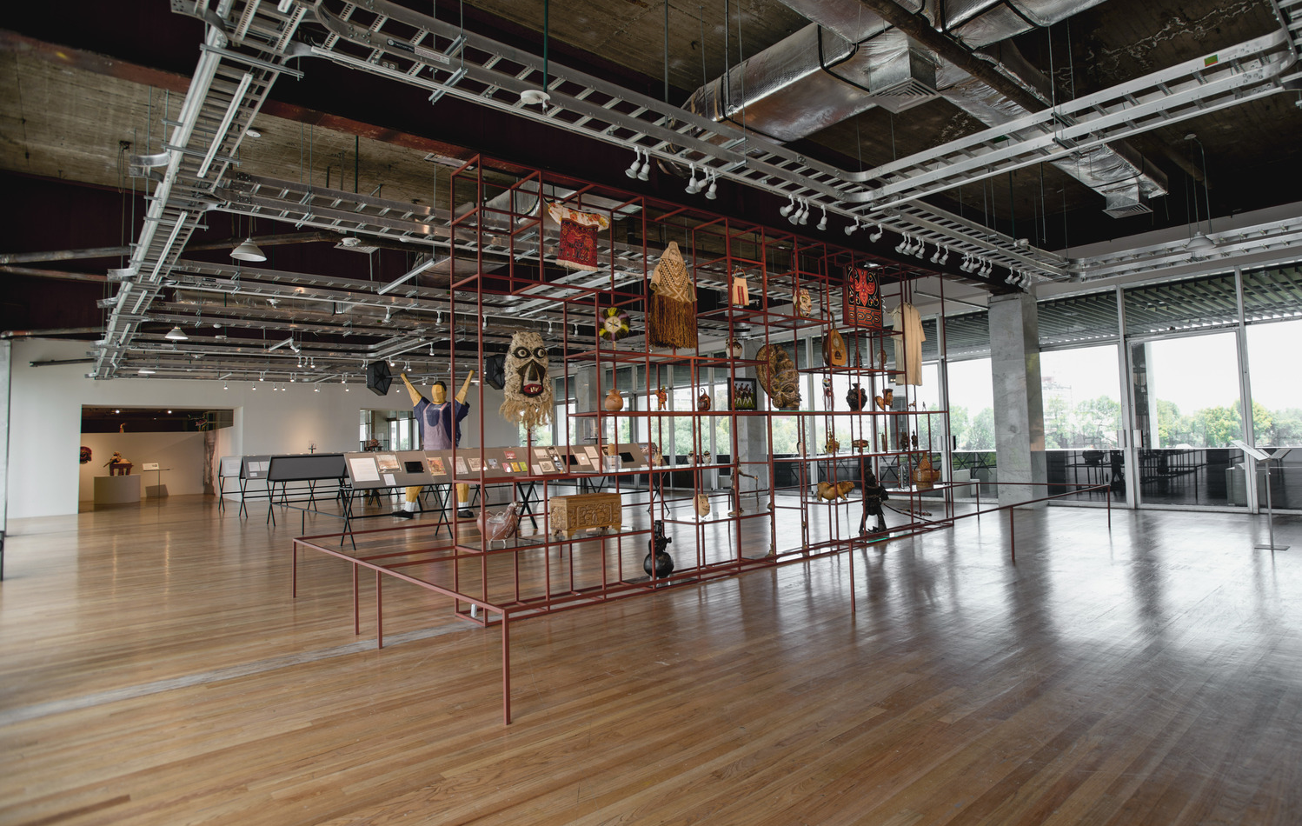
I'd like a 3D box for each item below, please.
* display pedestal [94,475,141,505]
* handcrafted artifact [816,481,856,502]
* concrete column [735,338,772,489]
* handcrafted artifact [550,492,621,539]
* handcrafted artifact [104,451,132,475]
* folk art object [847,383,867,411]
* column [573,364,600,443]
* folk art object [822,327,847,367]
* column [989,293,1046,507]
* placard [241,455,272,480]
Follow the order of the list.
[{"bbox_3d":[-16.360,2.339,18.870,1.071,0.801,1.071,0,-3,-41],"label":"display pedestal"},{"bbox_3d":[2.462,1.050,8.188,0.470,0.270,0.230,-2,-2,5],"label":"handcrafted artifact"},{"bbox_3d":[2.539,0.095,15.392,0.800,3.900,0.520,0,-3,-42],"label":"concrete column"},{"bbox_3d":[-0.649,0.990,5.955,0.547,0.365,0.343,0,-3,-34],"label":"handcrafted artifact"},{"bbox_3d":[-15.764,1.499,18.189,0.550,0.700,0.420,-3,-3,28],"label":"handcrafted artifact"},{"bbox_3d":[2.892,-0.207,8.613,0.280,0.400,0.280,-2,-2,19],"label":"folk art object"},{"bbox_3d":[-2.025,0.482,20.687,0.620,4.030,0.620,0,-3,-37],"label":"column"},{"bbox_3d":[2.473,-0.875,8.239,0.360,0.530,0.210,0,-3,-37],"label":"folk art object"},{"bbox_3d":[7.050,-0.222,11.821,0.620,4.030,0.620,0,-3,-37],"label":"column"},{"bbox_3d":[-9.278,1.280,14.457,0.620,0.600,0.060,0,-36,-37],"label":"placard"}]

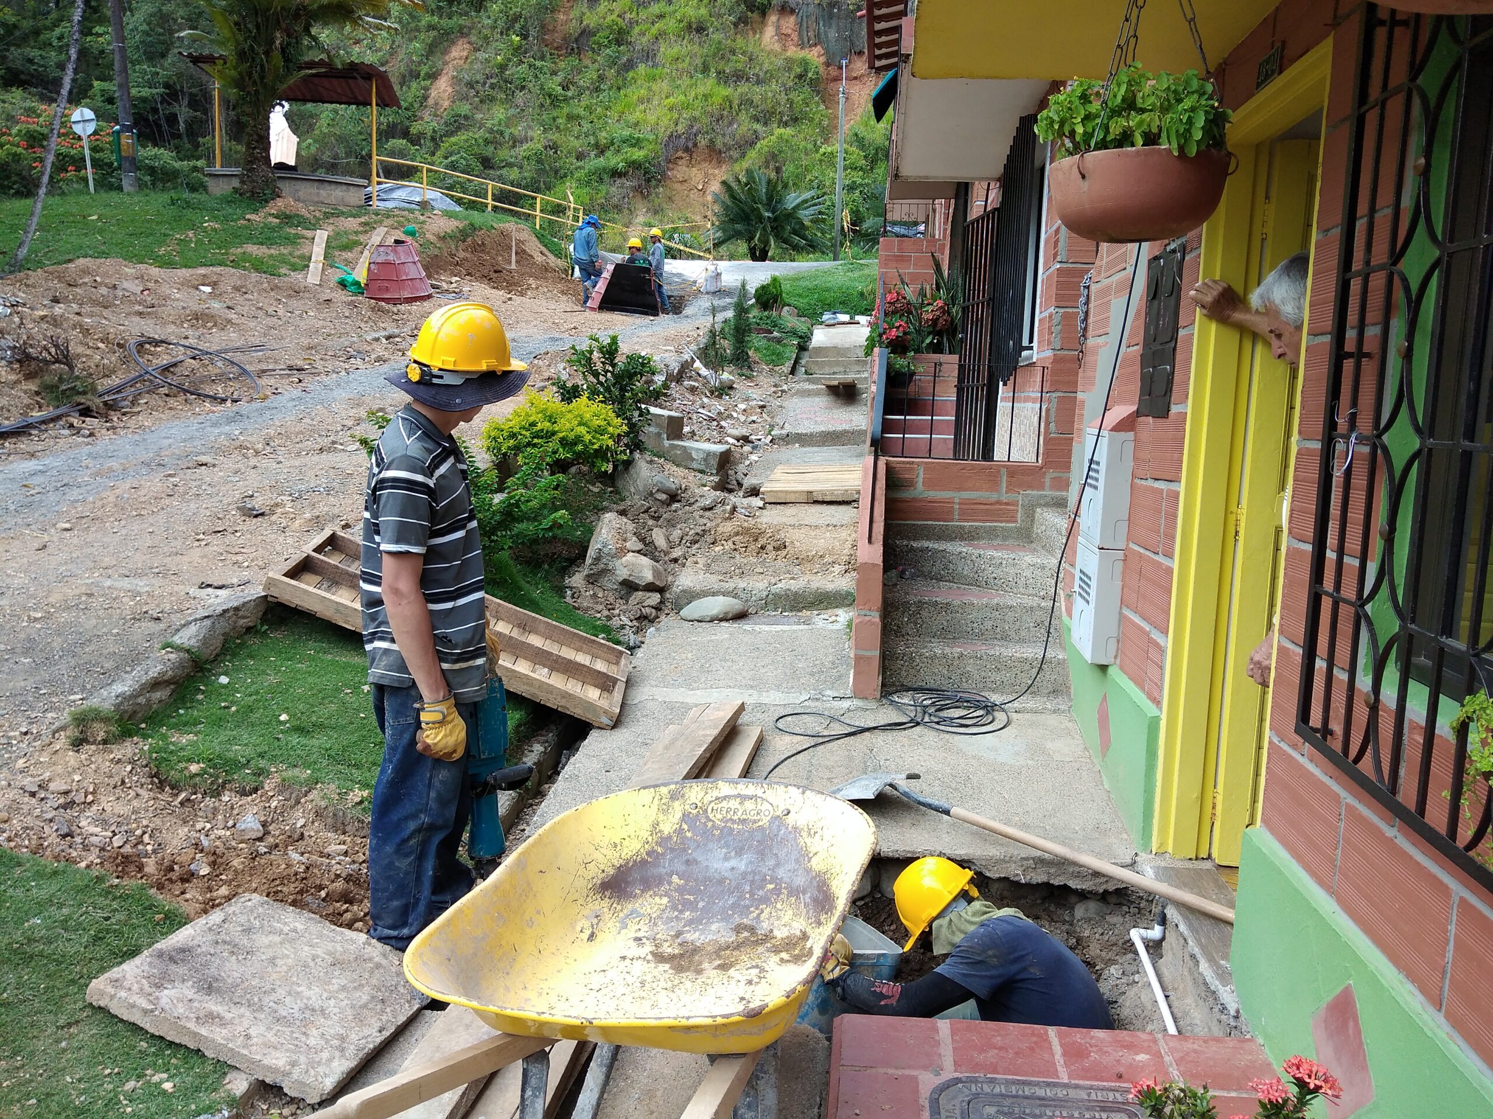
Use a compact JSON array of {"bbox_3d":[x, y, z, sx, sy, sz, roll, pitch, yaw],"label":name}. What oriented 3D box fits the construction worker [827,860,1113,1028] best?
[{"bbox_3d":[0.544,1.192,2.888,0.760,0.880,0.500,3,6,5],"label":"construction worker"}]

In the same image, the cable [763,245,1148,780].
[{"bbox_3d":[0.777,-0.248,4.394,1.250,1.900,1.600,3,7,6],"label":"cable"}]

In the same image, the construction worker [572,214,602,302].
[{"bbox_3d":[-2.988,-5.611,21.045,0.500,1.670,0.500,-2,8,-37],"label":"construction worker"}]

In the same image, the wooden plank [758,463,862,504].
[{"bbox_3d":[0.556,-0.634,9.300,0.880,0.100,0.850,3,13,6],"label":"wooden plank"}]

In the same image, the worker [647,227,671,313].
[{"bbox_3d":[-1.760,-5.828,22.561,0.500,1.700,0.460,5,7,19],"label":"worker"}]

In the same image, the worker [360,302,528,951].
[{"bbox_3d":[-0.798,0.202,2.923,0.440,1.720,0.480,-1,7,-30],"label":"worker"}]

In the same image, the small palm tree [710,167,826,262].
[{"bbox_3d":[0.606,-9.715,31.500,3.200,2.600,3.100,3,7,6],"label":"small palm tree"}]

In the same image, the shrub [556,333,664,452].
[{"bbox_3d":[-1.137,-1.349,9.300,0.880,1.080,0.850,3,7,6],"label":"shrub"}]

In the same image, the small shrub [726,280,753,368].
[{"bbox_3d":[-0.089,-3.257,15.500,0.370,1.190,0.370,2,6,0],"label":"small shrub"}]

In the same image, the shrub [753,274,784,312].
[{"bbox_3d":[0.385,-4.625,19.500,0.530,0.697,0.530,2,6,0],"label":"shrub"}]

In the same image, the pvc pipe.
[{"bbox_3d":[1.081,1.073,2.881,0.100,0.060,0.640,4,7,11],"label":"pvc pipe"}]

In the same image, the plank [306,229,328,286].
[{"bbox_3d":[-7.641,-5.417,20.000,0.210,0.040,2.360,2,37,-18],"label":"plank"}]

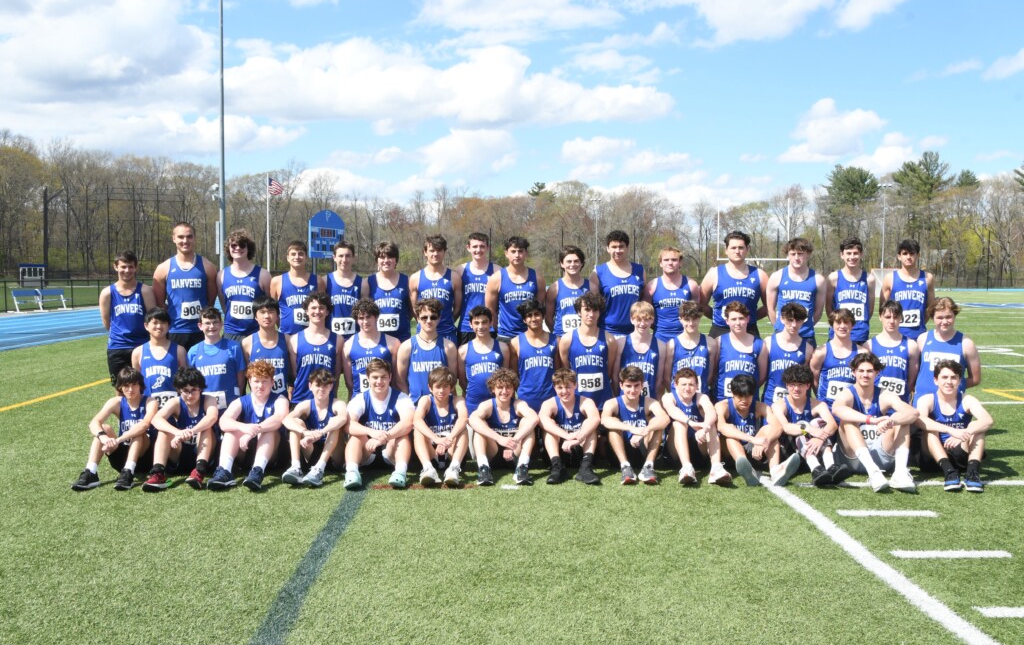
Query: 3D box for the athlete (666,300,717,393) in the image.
[{"bbox_3d":[1.454,0.472,7.692,0.436,1.284,0.600,0,3,5],"label":"athlete"}]

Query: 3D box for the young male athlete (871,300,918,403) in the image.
[{"bbox_3d":[3.103,0.451,7.784,0.470,1.288,0.520,1,3,18],"label":"young male athlete"}]

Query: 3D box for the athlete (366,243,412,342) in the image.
[{"bbox_3d":[-1.075,0.185,8.221,0.470,1.774,0.330,0,3,-6],"label":"athlete"}]

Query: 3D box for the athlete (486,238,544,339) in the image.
[{"bbox_3d":[0.023,0.166,7.770,0.470,1.750,0.320,0,3,0],"label":"athlete"}]

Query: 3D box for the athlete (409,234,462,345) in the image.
[{"bbox_3d":[-0.664,0.148,8.219,0.490,1.848,0.330,0,3,-4],"label":"athlete"}]

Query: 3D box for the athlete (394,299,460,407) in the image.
[{"bbox_3d":[-0.686,0.447,7.784,0.500,1.296,0.520,0,3,-4],"label":"athlete"}]

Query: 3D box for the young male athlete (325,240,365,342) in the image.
[{"bbox_3d":[-1.393,0.181,7.772,0.430,1.699,0.310,0,3,-5],"label":"young male athlete"}]

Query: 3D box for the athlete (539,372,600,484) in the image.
[{"bbox_3d":[0.435,0.748,7.155,0.462,0.785,0.860,0,3,2],"label":"athlete"}]

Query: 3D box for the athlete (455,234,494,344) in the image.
[{"bbox_3d":[-0.300,0.149,7.820,0.440,1.774,0.320,0,3,-1],"label":"athlete"}]

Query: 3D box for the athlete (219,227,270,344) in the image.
[{"bbox_3d":[-2.211,0.134,7.769,0.450,1.783,0.320,0,3,-8],"label":"athlete"}]

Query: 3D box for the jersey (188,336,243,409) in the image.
[{"bbox_3d":[-2.417,0.429,7.673,0.460,0.613,0.260,-1,3,-10],"label":"jersey"}]

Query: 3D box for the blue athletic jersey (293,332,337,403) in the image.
[{"bbox_3d":[-1.612,0.372,7.702,0.370,0.600,0.250,-1,3,-11],"label":"blue athletic jersey"}]

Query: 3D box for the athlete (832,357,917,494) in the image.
[{"bbox_3d":[2.568,0.672,6.725,0.580,0.887,0.900,1,3,8],"label":"athlete"}]

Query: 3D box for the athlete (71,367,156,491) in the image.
[{"bbox_3d":[-2.965,0.738,7.002,0.600,0.793,0.880,-1,3,-13],"label":"athlete"}]

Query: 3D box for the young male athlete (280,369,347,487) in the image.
[{"bbox_3d":[-1.464,0.744,7.048,0.500,0.780,0.760,0,3,-4],"label":"young male athlete"}]

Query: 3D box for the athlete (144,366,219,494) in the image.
[{"bbox_3d":[-2.434,0.747,6.964,0.566,0.807,0.860,0,3,-10],"label":"athlete"}]

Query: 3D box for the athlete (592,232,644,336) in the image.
[{"bbox_3d":[0.929,0.147,8.217,0.524,1.881,0.350,0,3,3],"label":"athlete"}]

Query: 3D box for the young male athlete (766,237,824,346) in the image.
[{"bbox_3d":[2.483,0.178,8.219,0.524,1.821,0.350,0,3,8],"label":"young male athlete"}]

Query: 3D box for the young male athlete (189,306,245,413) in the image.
[{"bbox_3d":[-2.426,0.472,7.788,0.475,1.235,0.520,0,3,-8],"label":"young male athlete"}]

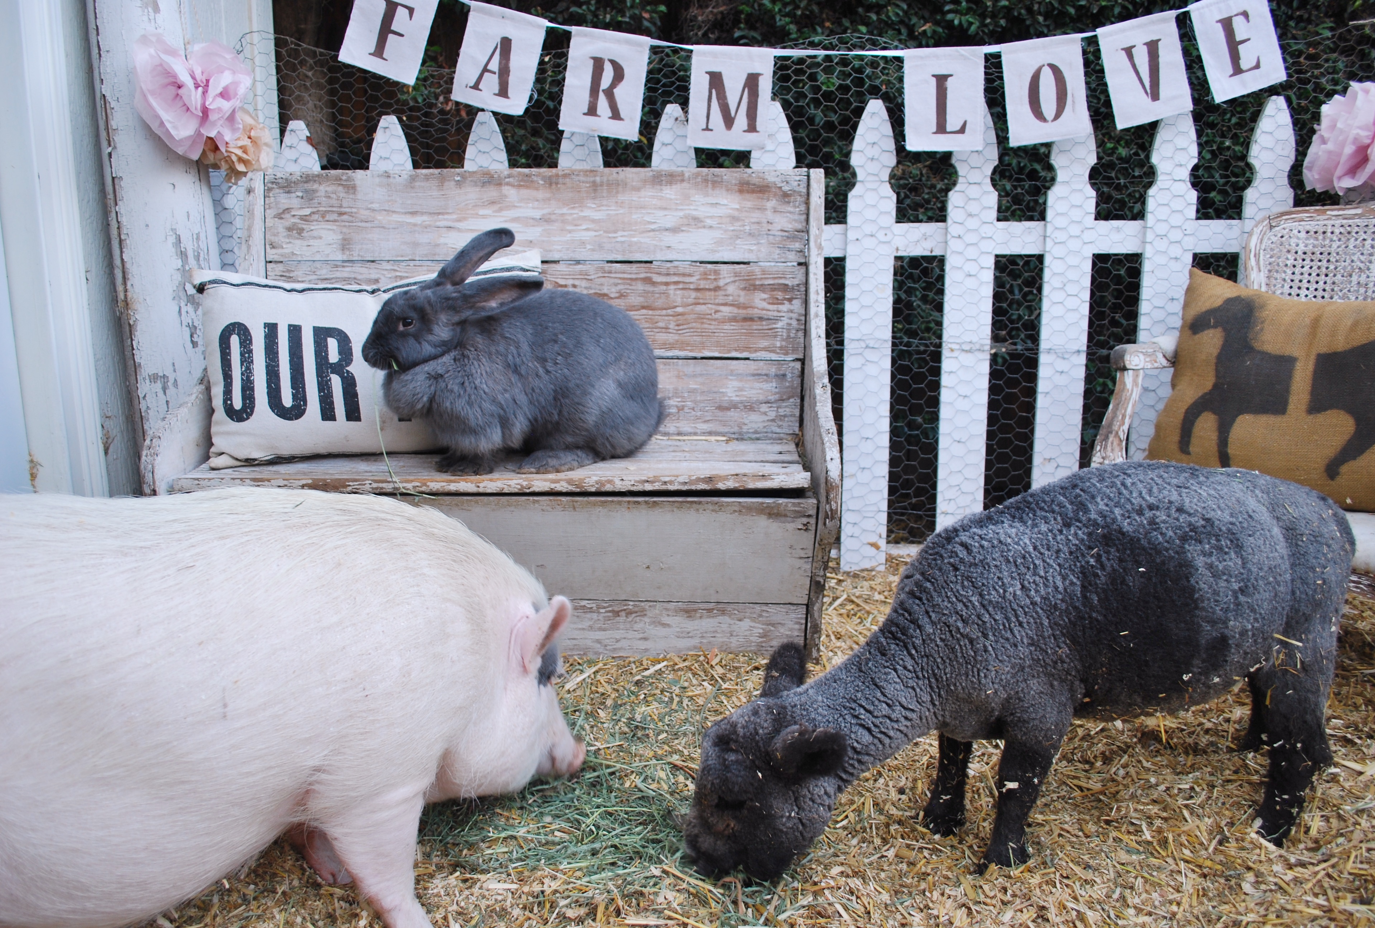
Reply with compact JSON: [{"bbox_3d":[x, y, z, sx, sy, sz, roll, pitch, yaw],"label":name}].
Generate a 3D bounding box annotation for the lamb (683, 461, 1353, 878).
[{"bbox_3d":[0.356,0.198,1.099,0.700,0.390,0.210,-3,11,-14],"label":"lamb"}]

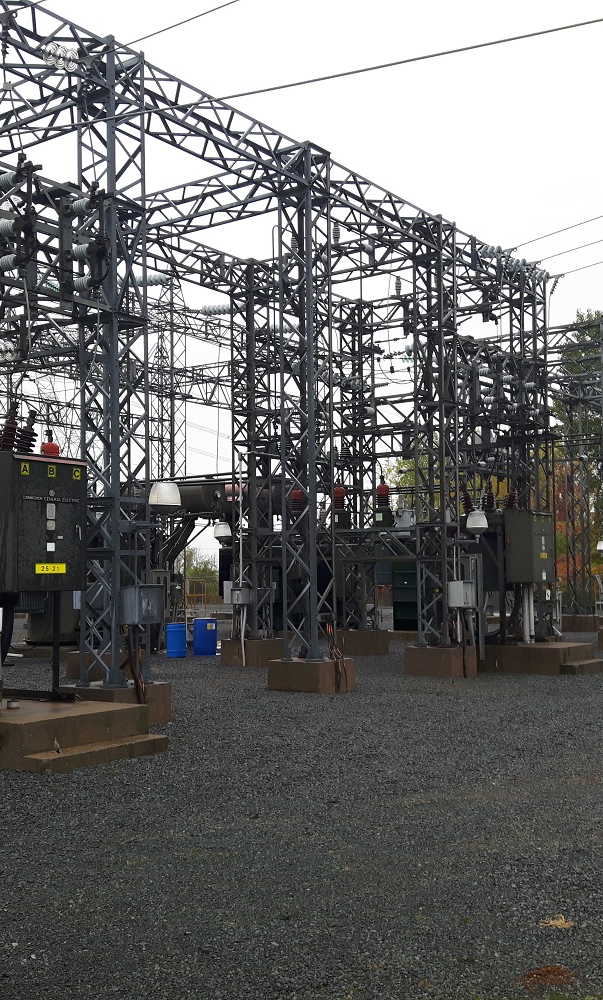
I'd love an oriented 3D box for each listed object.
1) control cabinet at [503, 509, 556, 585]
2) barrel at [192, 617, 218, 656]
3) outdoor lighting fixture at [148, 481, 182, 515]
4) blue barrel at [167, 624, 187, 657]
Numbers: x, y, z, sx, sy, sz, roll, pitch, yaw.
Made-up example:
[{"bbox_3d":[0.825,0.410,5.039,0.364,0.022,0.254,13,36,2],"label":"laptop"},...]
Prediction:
[{"bbox_3d":[4.409,0.926,23.126,0.580,1.360,1.030,-3,-4,33],"label":"control cabinet"},{"bbox_3d":[-2.356,3.344,29.100,0.585,0.920,0.585,-1,-4,0],"label":"barrel"},{"bbox_3d":[-1.697,-0.023,14.850,0.405,0.420,0.405,-3,-4,33],"label":"outdoor lighting fixture"},{"bbox_3d":[-2.957,3.338,28.300,0.485,0.810,0.485,-1,-4,0],"label":"blue barrel"}]

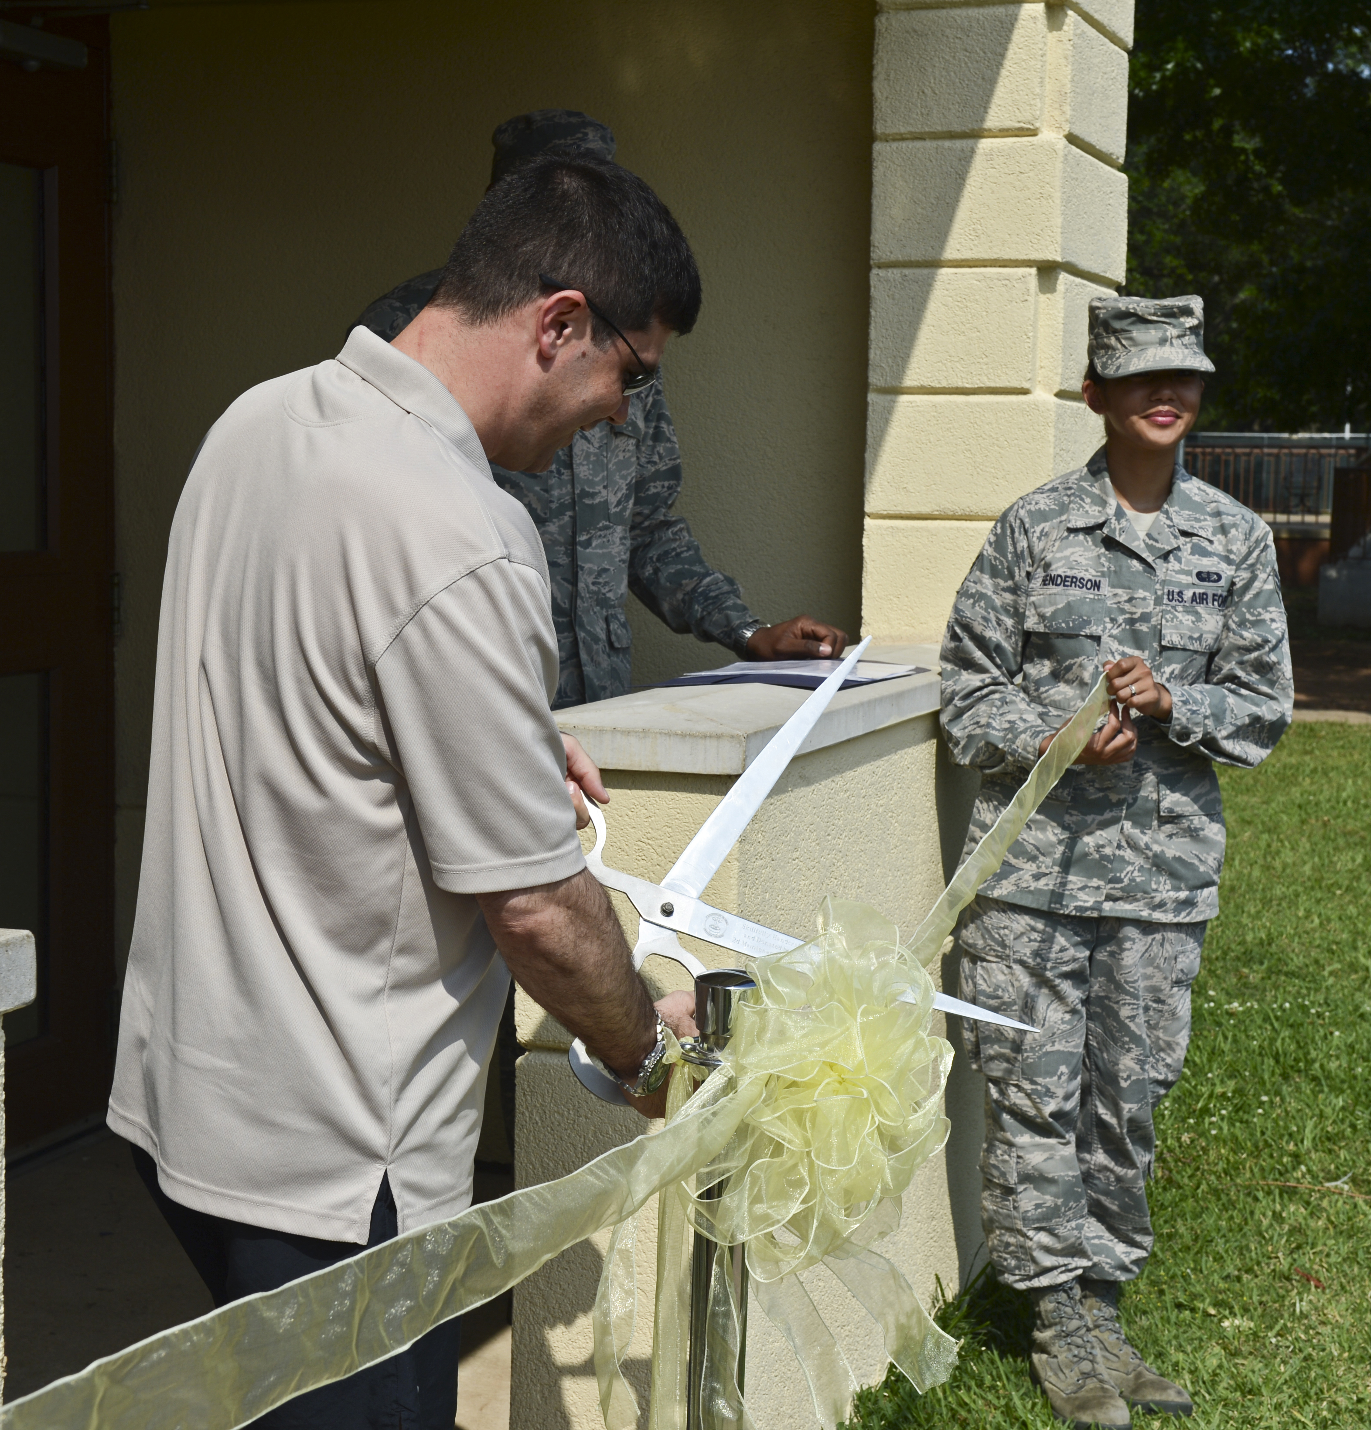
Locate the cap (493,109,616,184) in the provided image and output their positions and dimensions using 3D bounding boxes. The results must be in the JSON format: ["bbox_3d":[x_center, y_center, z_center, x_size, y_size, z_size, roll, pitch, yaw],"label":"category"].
[{"bbox_3d":[-0.190,-0.861,4.019,0.185,0.125,0.265,-2,6,-27],"label":"cap"}]

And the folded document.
[{"bbox_3d":[0.166,-0.064,4.150,0.310,0.030,0.380,3,6,20],"label":"folded document"}]

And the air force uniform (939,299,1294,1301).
[{"bbox_3d":[0.642,0.140,3.920,0.500,1.513,0.360,0,6,-7],"label":"air force uniform"}]

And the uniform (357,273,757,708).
[{"bbox_3d":[-0.198,0.047,4.217,0.660,1.515,0.360,-3,7,-31],"label":"uniform"}]

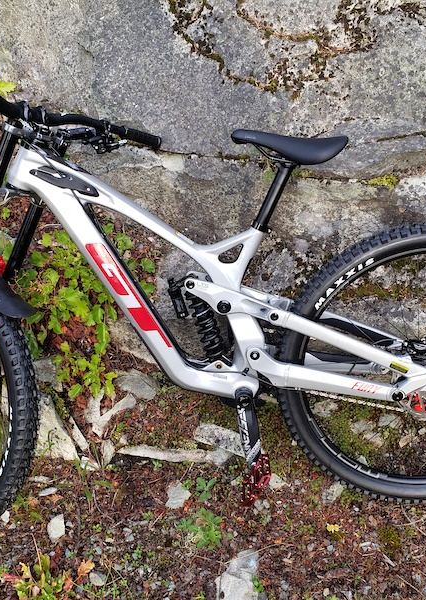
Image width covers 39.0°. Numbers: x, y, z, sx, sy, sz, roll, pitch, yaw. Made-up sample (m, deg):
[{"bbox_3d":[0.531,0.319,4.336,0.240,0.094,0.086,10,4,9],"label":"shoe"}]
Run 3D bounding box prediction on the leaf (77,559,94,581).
[{"bbox_3d":[-0.306,0.642,1.446,0.042,0.020,0.055,12,28,31],"label":"leaf"}]

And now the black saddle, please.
[{"bbox_3d":[0.168,-0.339,1.338,0.258,0.070,0.140,3,18,1],"label":"black saddle"}]

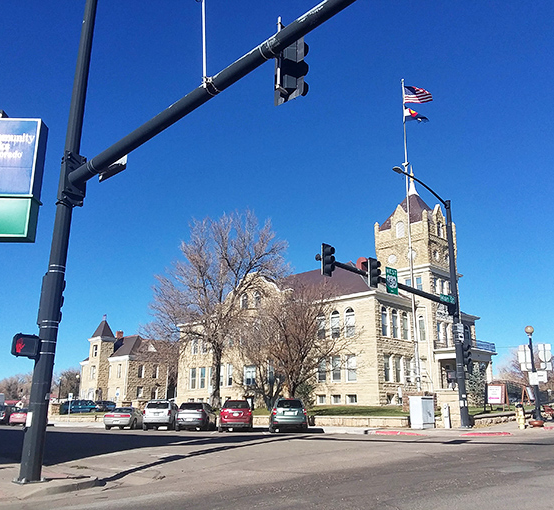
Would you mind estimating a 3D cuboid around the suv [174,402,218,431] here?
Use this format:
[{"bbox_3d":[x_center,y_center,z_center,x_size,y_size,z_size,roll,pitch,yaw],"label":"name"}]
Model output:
[{"bbox_3d":[-5.012,10.320,33.849,1.860,1.680,4.620,0,-16,0],"label":"suv"}]

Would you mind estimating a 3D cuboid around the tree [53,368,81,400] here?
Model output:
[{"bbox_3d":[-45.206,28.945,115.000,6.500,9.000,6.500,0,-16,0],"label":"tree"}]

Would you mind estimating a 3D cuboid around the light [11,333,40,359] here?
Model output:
[{"bbox_3d":[-4.955,1.783,10.450,0.450,0.440,0.250,15,-22,-42],"label":"light"}]

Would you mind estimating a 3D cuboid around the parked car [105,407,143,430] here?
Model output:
[{"bbox_3d":[-10.367,11.428,36.980,1.860,1.440,4.900,1,-16,-2],"label":"parked car"}]

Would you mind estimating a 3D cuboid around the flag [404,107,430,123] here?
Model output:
[{"bbox_3d":[9.994,-10.044,38.000,1.750,1.150,0.400,-1,-16,7],"label":"flag"}]

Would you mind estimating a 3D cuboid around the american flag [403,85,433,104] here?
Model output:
[{"bbox_3d":[11.120,-12.504,41.476,2.300,1.600,0.500,0,-16,0],"label":"american flag"}]

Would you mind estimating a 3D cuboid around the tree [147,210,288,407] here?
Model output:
[{"bbox_3d":[-5.682,5.139,54.124,13.000,20.399,12.300,0,-16,0],"label":"tree"}]

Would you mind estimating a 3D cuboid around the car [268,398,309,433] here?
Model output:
[{"bbox_3d":[0.515,9.162,30.434,1.820,1.720,4.580,1,-16,-3],"label":"car"}]

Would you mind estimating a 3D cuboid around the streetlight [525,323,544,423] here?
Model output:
[{"bbox_3d":[13.047,5.991,26.950,0.450,4.760,0.450,0,-16,0],"label":"streetlight"}]

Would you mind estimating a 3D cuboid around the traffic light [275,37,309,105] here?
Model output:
[{"bbox_3d":[0.238,-2.889,8.150,0.400,1.250,0.580,15,-22,-42],"label":"traffic light"}]

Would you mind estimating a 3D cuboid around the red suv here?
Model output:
[{"bbox_3d":[-2.538,9.847,32.490,1.850,1.720,4.700,2,-16,-4],"label":"red suv"}]

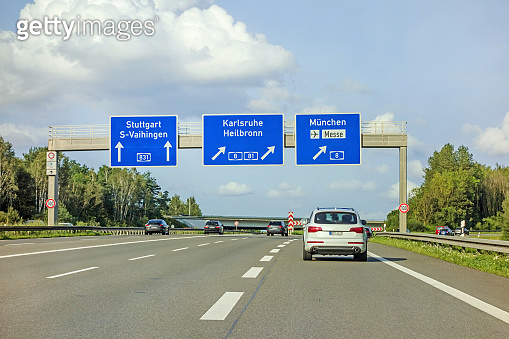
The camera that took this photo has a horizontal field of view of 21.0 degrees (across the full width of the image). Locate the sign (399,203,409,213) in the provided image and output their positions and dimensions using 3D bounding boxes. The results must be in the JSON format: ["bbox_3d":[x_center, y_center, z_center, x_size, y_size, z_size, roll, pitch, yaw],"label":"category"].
[{"bbox_3d":[11.069,2.852,101.576,0.750,0.750,0.060,0,-2,4],"label":"sign"}]

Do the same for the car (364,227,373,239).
[{"bbox_3d":[12.830,7.420,160.200,1.800,1.460,4.500,-1,-2,10],"label":"car"}]

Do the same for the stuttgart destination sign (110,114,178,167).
[{"bbox_3d":[-8.210,-2.096,102.240,5.120,3.850,0.150,0,-2,4],"label":"stuttgart destination sign"}]

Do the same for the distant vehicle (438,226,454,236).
[{"bbox_3d":[34.700,11.350,247.000,1.780,1.480,4.300,-1,-2,20],"label":"distant vehicle"}]

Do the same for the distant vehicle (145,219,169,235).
[{"bbox_3d":[-9.690,5.900,139.400,1.930,1.500,4.850,0,-2,4],"label":"distant vehicle"}]

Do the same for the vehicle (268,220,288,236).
[{"bbox_3d":[2.740,6.560,152.300,1.920,1.690,4.700,-1,-2,9],"label":"vehicle"}]

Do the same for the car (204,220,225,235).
[{"bbox_3d":[-4.320,6.365,150.200,1.800,1.470,4.450,0,-2,4],"label":"car"}]

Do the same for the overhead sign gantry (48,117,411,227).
[{"bbox_3d":[-2.100,0.877,102.620,26.805,8.800,1.300,0,-2,4],"label":"overhead sign gantry"}]

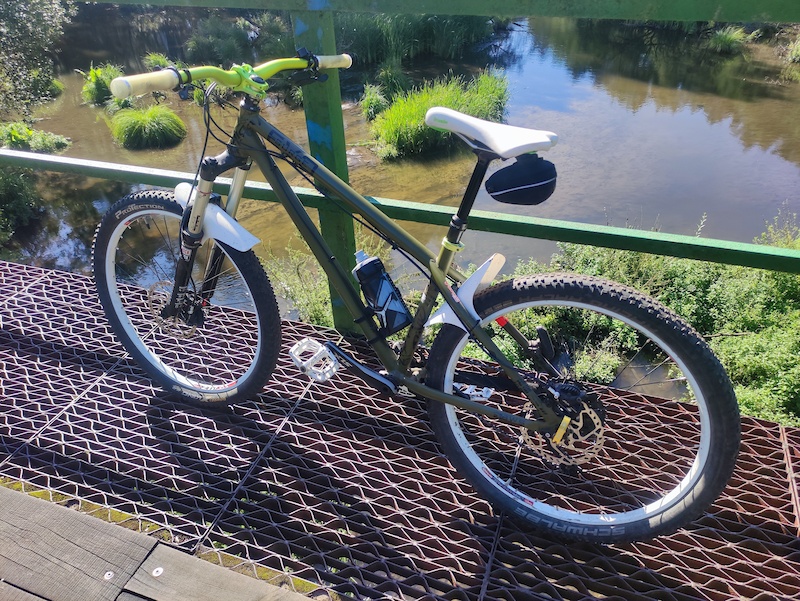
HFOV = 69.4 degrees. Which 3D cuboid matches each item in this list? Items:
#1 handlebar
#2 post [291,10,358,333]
[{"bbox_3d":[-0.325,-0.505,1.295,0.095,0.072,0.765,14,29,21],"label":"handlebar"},{"bbox_3d":[-0.206,-0.328,1.814,0.080,1.065,0.080,10,38,18],"label":"post"}]

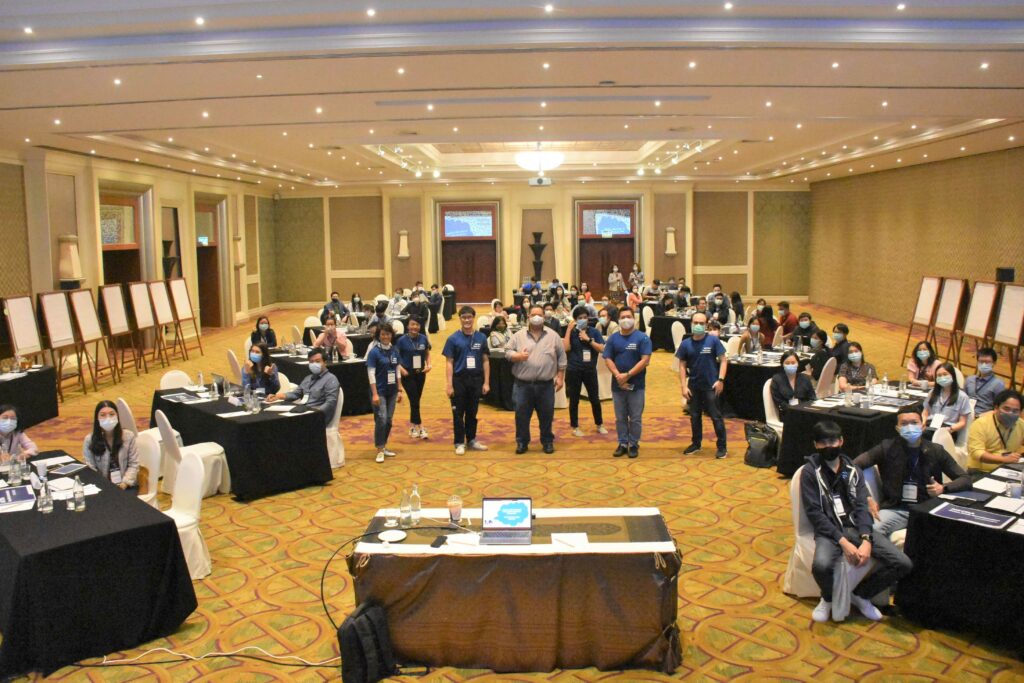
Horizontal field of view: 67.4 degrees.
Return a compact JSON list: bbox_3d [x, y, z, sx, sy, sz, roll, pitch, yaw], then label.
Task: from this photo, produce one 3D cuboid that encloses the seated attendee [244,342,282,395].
[{"bbox_3d":[-3.380,0.620,10.330,0.500,1.220,0.750,4,9,30],"label":"seated attendee"}]

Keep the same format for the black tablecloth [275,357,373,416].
[{"bbox_3d":[-3.062,0.558,12.117,0.920,0.755,2.350,-7,10,-40],"label":"black tablecloth"}]

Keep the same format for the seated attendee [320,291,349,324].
[{"bbox_3d":[-4.160,-0.524,18.221,0.600,1.300,0.780,-3,8,-14],"label":"seated attendee"}]

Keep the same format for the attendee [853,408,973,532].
[{"bbox_3d":[2.900,1.112,5.598,0.760,1.270,0.760,1,8,12],"label":"attendee"}]

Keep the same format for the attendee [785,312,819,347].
[{"bbox_3d":[4.870,0.130,12.920,0.520,1.240,0.750,4,9,30],"label":"attendee"}]

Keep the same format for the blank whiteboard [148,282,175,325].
[{"bbox_3d":[-7.166,-0.785,15.710,0.050,0.890,0.660,-11,7,5],"label":"blank whiteboard"}]

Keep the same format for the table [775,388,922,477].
[{"bbox_3d":[4.000,1.008,8.575,2.200,0.770,0.840,-8,11,-43],"label":"table"}]

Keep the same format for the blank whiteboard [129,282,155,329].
[{"bbox_3d":[-6.930,-0.666,14.405,0.040,0.860,0.640,-8,8,3],"label":"blank whiteboard"}]

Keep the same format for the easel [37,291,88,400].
[{"bbox_3d":[-7.540,0.072,12.584,0.620,1.740,0.680,0,8,4],"label":"easel"}]

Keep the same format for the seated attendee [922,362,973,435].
[{"bbox_3d":[4.340,0.840,7.850,0.500,1.240,0.750,7,11,43],"label":"seated attendee"}]

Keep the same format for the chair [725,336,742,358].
[{"bbox_3d":[3.600,0.410,12.000,0.440,0.950,0.540,-7,10,-37],"label":"chair"}]

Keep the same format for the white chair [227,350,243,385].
[{"bbox_3d":[-3.770,0.558,11.076,0.570,0.940,0.460,-8,11,-43],"label":"white chair"}]

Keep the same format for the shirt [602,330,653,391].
[{"bbox_3d":[1.350,0.225,9.000,0.570,0.710,0.300,1,8,10],"label":"shirt"}]

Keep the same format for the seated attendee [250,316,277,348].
[{"bbox_3d":[-4.195,0.184,13.230,0.500,1.230,0.720,-6,9,-31],"label":"seated attendee"}]

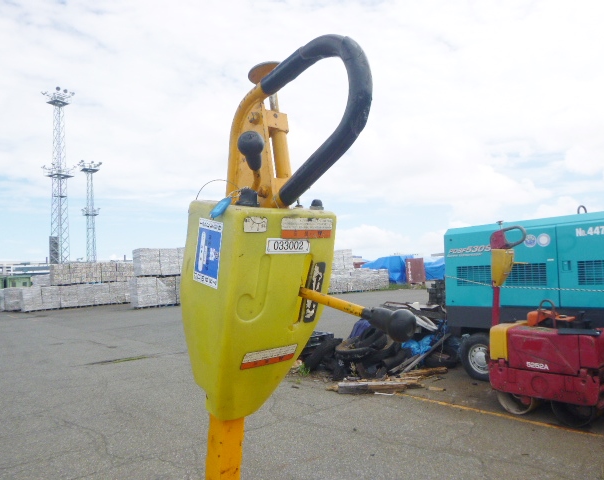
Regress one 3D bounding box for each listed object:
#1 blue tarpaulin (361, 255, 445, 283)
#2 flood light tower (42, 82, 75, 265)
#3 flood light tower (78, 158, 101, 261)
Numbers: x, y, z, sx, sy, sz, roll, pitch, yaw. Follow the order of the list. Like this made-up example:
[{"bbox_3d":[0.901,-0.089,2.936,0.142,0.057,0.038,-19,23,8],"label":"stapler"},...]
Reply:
[{"bbox_3d":[5.928,1.601,26.026,6.000,1.550,2.200,-1,-2,-25],"label":"blue tarpaulin"},{"bbox_3d":[-38.459,-9.554,73.481,4.300,29.760,4.300,-2,-2,4],"label":"flood light tower"},{"bbox_3d":[-49.043,-5.761,107.561,4.900,25.190,4.900,-2,-2,0],"label":"flood light tower"}]

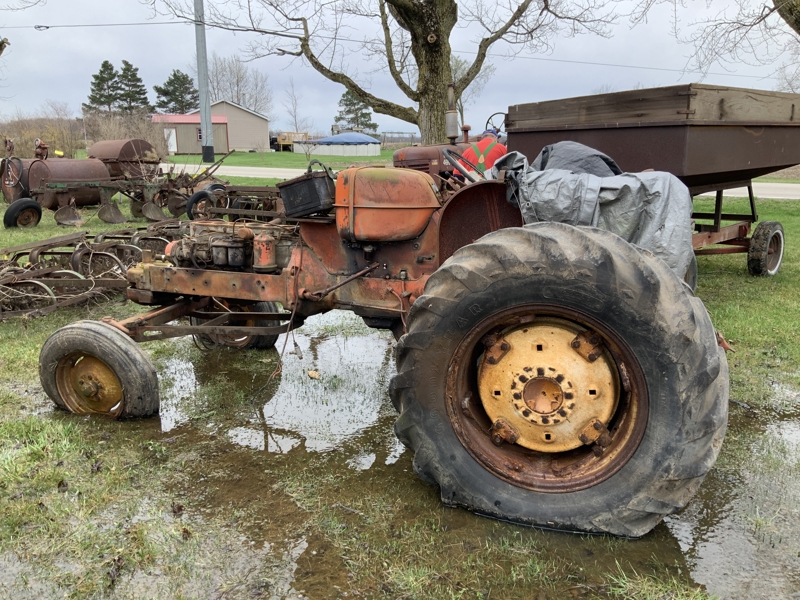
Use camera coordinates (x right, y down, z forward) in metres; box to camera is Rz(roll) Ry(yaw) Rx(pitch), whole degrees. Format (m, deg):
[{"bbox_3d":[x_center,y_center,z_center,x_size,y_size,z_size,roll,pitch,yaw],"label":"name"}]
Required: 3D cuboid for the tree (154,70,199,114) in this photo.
[{"bbox_3d":[-27.450,-23.263,82.868,6.000,9.700,6.000,-4,14,-17],"label":"tree"}]

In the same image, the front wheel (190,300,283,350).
[{"bbox_3d":[-1.250,0.116,5.085,0.710,0.670,0.180,4,14,18],"label":"front wheel"}]

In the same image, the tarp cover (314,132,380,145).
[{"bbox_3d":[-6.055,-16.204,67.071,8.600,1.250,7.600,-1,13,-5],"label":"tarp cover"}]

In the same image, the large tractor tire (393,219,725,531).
[{"bbox_3d":[0.598,0.252,2.704,1.340,1.200,0.420,4,14,18],"label":"large tractor tire"}]

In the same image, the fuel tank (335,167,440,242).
[{"bbox_3d":[-0.021,-0.547,3.736,0.520,0.400,0.480,4,14,18],"label":"fuel tank"}]

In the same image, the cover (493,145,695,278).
[{"bbox_3d":[0.923,-0.417,3.230,0.920,0.680,1.100,4,14,18],"label":"cover"}]

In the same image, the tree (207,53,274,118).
[{"bbox_3d":[-23.002,-28.344,96.051,10.500,13.400,9.500,-3,14,-13],"label":"tree"}]

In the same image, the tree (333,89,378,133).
[{"bbox_3d":[-5.771,-23.743,88.921,5.800,7.800,5.800,-1,13,-3],"label":"tree"}]

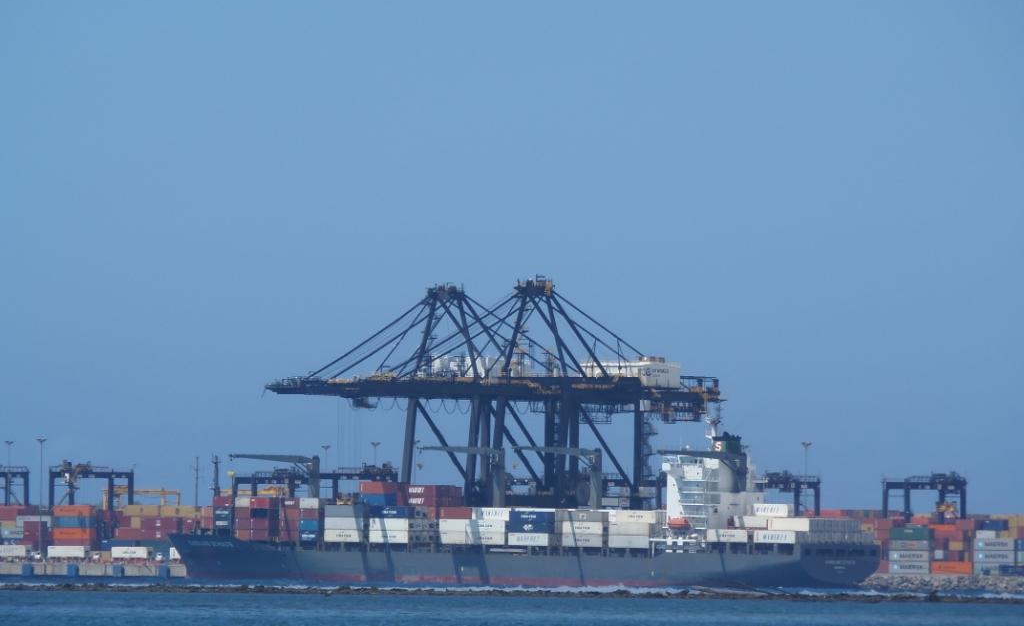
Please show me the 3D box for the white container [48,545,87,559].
[{"bbox_3d":[-113.700,61.280,2916.750,12.190,2.900,2.440,0,-1,38],"label":"white container"}]

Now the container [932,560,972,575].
[{"bbox_3d":[104.760,60.250,2687.850,12.190,2.900,2.440,0,-1,40],"label":"container"}]

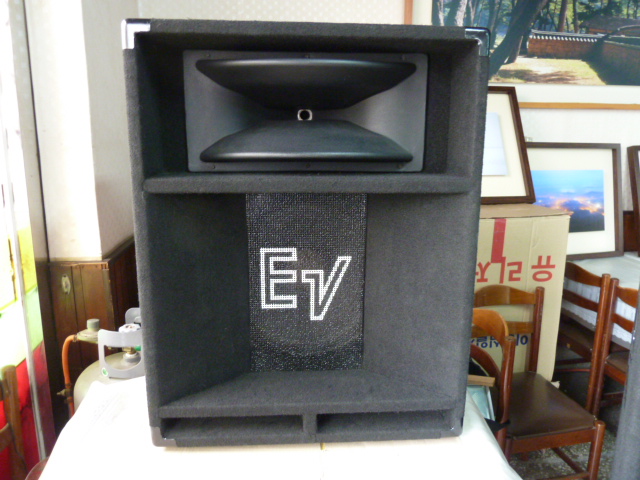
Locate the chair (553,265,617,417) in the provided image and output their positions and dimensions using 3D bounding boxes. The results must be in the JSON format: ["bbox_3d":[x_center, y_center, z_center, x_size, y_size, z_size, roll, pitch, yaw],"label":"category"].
[{"bbox_3d":[1.591,0.517,2.535,0.500,0.800,0.400,-1,10,-10],"label":"chair"}]

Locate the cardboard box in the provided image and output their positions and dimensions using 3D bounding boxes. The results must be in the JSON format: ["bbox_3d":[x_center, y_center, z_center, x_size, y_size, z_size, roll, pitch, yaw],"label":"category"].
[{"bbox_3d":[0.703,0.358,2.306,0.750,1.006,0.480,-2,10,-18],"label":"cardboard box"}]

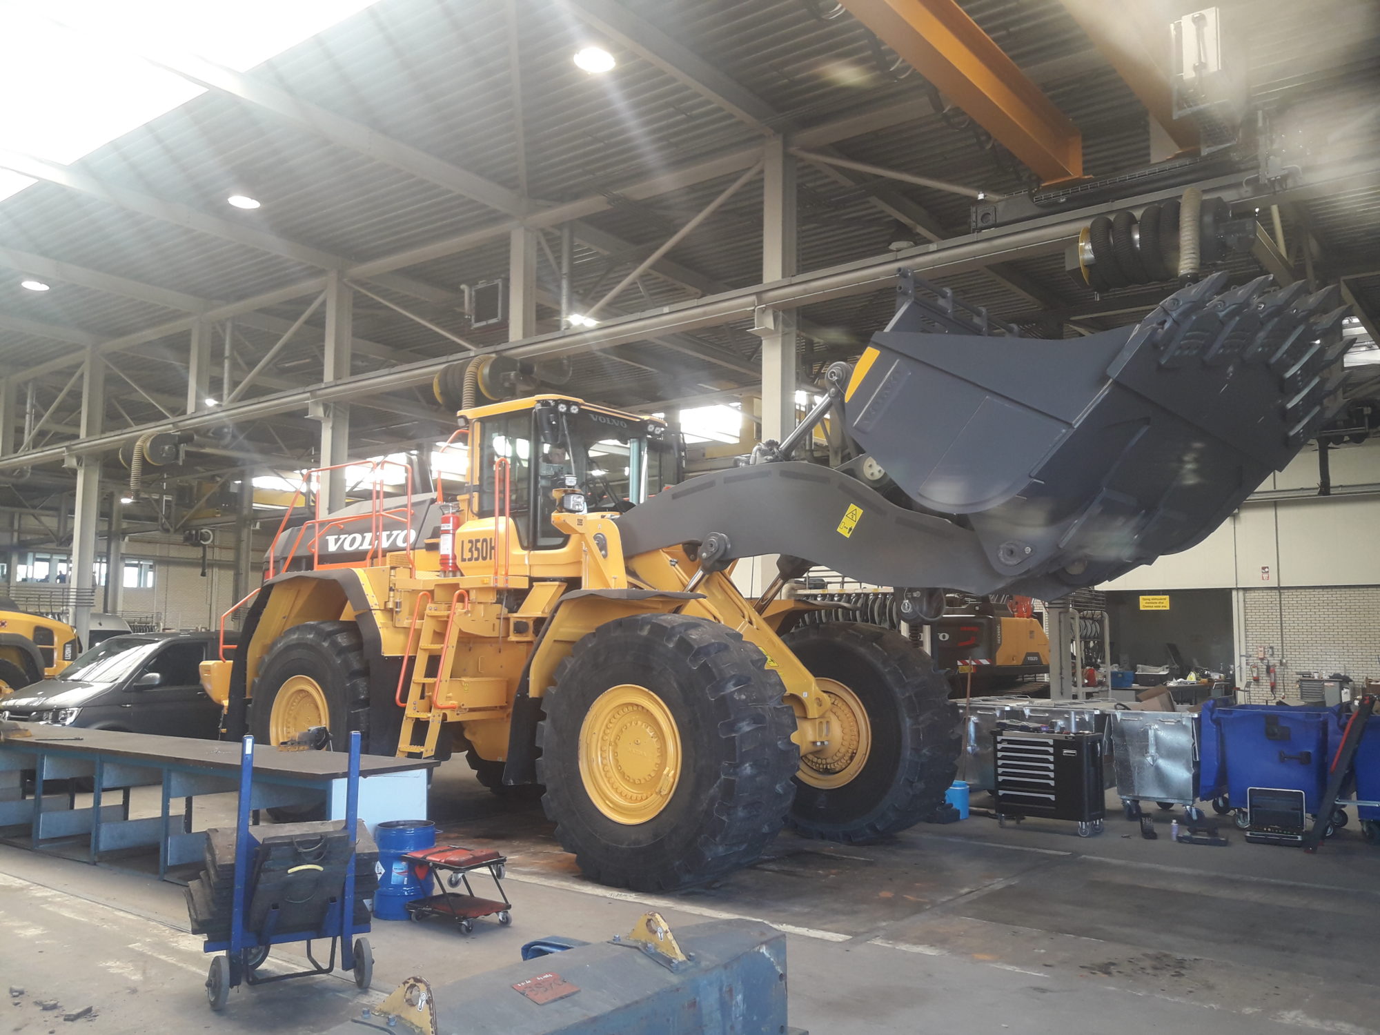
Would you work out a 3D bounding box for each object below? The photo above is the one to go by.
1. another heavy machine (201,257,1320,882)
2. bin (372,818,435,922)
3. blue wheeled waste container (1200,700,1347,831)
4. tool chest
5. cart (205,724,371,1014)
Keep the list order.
[{"bbox_3d":[-0.354,0.832,10.284,11.400,4.120,3.950,-4,-8,38],"label":"another heavy machine"},{"bbox_3d":[-1.870,2.287,7.307,0.385,0.590,0.385,0,-6,0],"label":"bin"},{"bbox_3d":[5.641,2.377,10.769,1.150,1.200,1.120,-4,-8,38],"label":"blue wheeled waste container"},{"bbox_3d":[3.423,2.491,10.610,0.870,0.920,0.550,-4,-8,38],"label":"tool chest"},{"bbox_3d":[-2.104,1.773,5.868,0.820,1.310,0.850,3,-7,-28],"label":"cart"}]

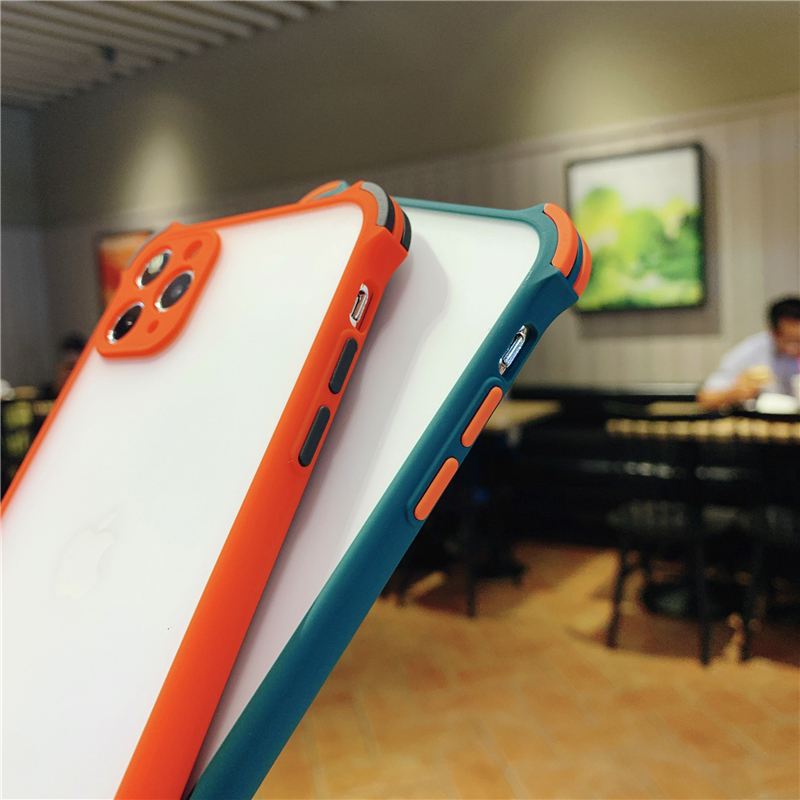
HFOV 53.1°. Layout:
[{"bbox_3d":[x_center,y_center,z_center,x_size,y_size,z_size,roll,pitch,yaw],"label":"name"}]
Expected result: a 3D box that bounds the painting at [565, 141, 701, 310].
[{"bbox_3d":[1.217,-0.869,4.167,0.690,0.810,0.050,2,10,34],"label":"painting"}]

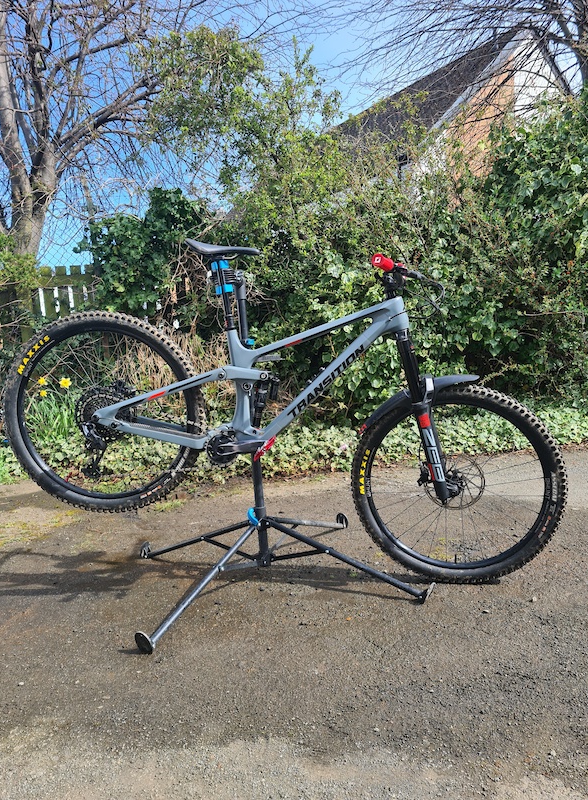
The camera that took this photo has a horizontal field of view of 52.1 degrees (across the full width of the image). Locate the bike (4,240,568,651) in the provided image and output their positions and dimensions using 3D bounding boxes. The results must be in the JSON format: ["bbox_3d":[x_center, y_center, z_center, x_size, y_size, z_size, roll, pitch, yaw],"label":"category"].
[{"bbox_3d":[-0.028,0.021,2.162,2.030,1.075,0.790,11,7,2],"label":"bike"}]

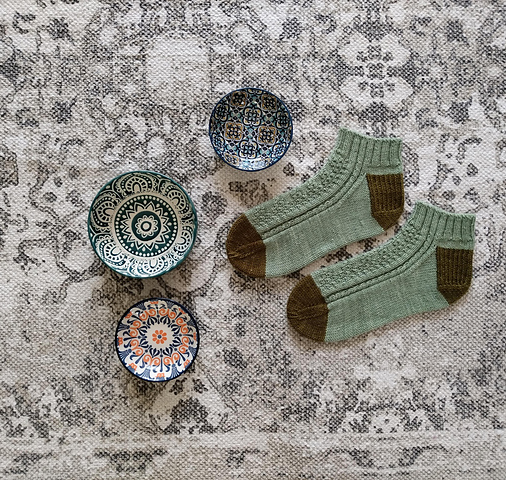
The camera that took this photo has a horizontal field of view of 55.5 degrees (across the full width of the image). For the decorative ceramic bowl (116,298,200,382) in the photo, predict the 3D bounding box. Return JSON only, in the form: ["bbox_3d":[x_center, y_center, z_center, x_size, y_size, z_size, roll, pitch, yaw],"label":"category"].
[{"bbox_3d":[-0.109,0.115,0.564,0.096,0.033,0.096,0,89,-2],"label":"decorative ceramic bowl"}]

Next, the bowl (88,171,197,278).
[{"bbox_3d":[-0.124,-0.017,0.561,0.121,0.042,0.121,0,89,-2],"label":"bowl"}]

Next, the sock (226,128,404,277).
[{"bbox_3d":[0.078,-0.048,0.579,0.251,0.018,0.137,-24,90,-2],"label":"sock"}]

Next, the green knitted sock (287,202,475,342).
[{"bbox_3d":[0.159,0.039,0.580,0.261,0.018,0.132,-20,90,-2],"label":"green knitted sock"}]

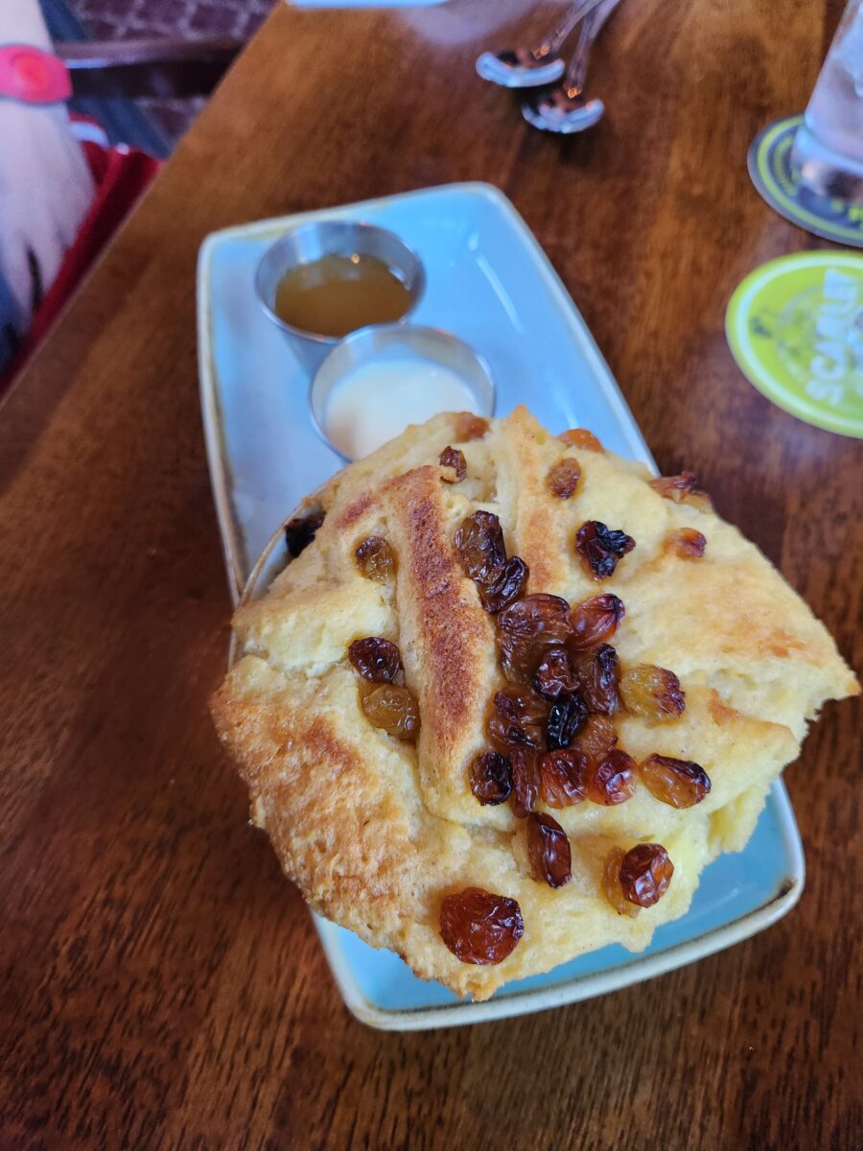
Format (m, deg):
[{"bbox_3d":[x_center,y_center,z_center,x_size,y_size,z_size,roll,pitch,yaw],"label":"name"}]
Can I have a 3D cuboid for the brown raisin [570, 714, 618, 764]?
[{"bbox_3d":[0.034,0.035,0.160,0.009,0.007,0.014,36,70,15],"label":"brown raisin"}]

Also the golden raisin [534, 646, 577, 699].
[{"bbox_3d":[0.026,0.021,0.163,0.008,0.007,0.012,24,67,11],"label":"golden raisin"}]

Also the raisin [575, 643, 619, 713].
[{"bbox_3d":[0.035,0.022,0.162,0.009,0.007,0.015,0,64,-1],"label":"raisin"}]

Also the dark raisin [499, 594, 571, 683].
[{"bbox_3d":[0.023,0.014,0.167,0.016,0.009,0.020,-9,65,-5],"label":"dark raisin"}]

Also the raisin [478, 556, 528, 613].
[{"bbox_3d":[0.017,0.002,0.175,0.008,0.006,0.015,25,66,11],"label":"raisin"}]

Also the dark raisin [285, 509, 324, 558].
[{"bbox_3d":[-0.032,-0.011,0.198,0.010,0.008,0.015,28,67,12],"label":"dark raisin"}]

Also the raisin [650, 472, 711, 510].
[{"bbox_3d":[0.063,-0.022,0.194,0.014,0.007,0.009,16,66,7],"label":"raisin"}]

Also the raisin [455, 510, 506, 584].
[{"bbox_3d":[0.012,-0.007,0.180,0.011,0.009,0.018,-4,65,-2],"label":"raisin"}]

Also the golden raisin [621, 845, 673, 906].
[{"bbox_3d":[0.041,0.057,0.145,0.010,0.009,0.013,18,64,10],"label":"golden raisin"}]

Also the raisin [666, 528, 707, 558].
[{"bbox_3d":[0.062,-0.008,0.186,0.010,0.007,0.008,6,64,2],"label":"raisin"}]

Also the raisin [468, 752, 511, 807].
[{"bbox_3d":[0.012,0.040,0.150,0.008,0.008,0.011,8,63,5],"label":"raisin"}]

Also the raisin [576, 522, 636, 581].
[{"bbox_3d":[0.041,-0.006,0.180,0.012,0.008,0.015,-19,66,-9],"label":"raisin"}]

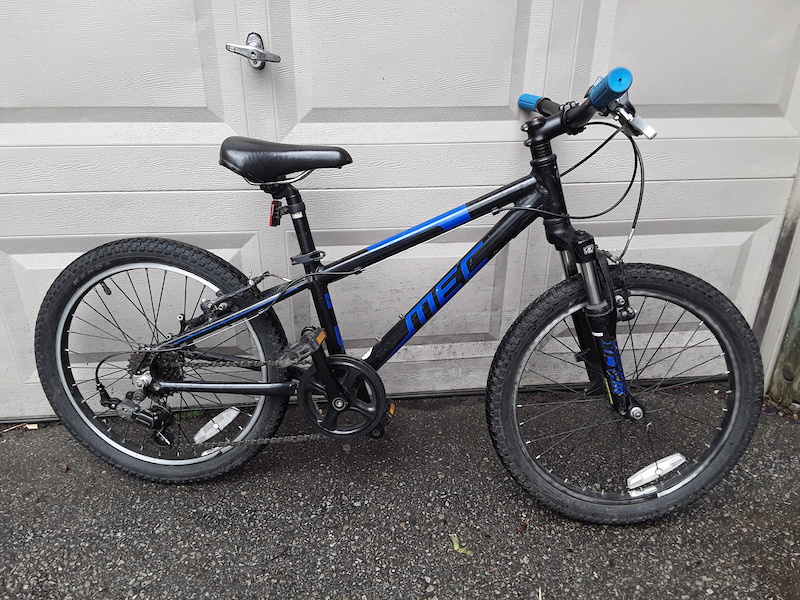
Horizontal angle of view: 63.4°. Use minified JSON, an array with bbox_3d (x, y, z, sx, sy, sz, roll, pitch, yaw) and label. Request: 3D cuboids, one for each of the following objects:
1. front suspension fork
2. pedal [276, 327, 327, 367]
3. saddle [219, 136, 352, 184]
[{"bbox_3d":[0.356,0.041,1.178,0.080,0.357,0.143,-17,11,2],"label":"front suspension fork"},{"bbox_3d":[-0.167,0.079,1.097,0.092,0.031,0.092,-34,8,12],"label":"pedal"},{"bbox_3d":[-0.206,-0.248,1.161,0.252,0.084,0.148,4,14,4],"label":"saddle"}]

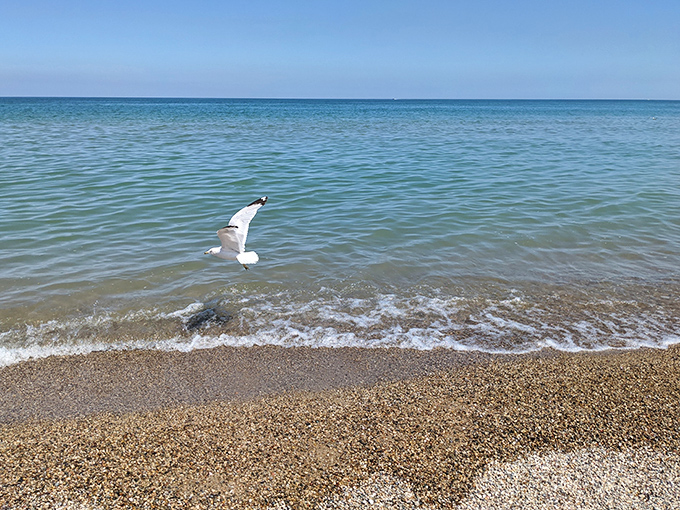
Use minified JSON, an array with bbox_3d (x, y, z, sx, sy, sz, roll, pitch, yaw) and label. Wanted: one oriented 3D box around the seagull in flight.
[{"bbox_3d":[-0.830,-0.175,4.080,0.490,0.460,0.600,5,17,17],"label":"seagull in flight"}]

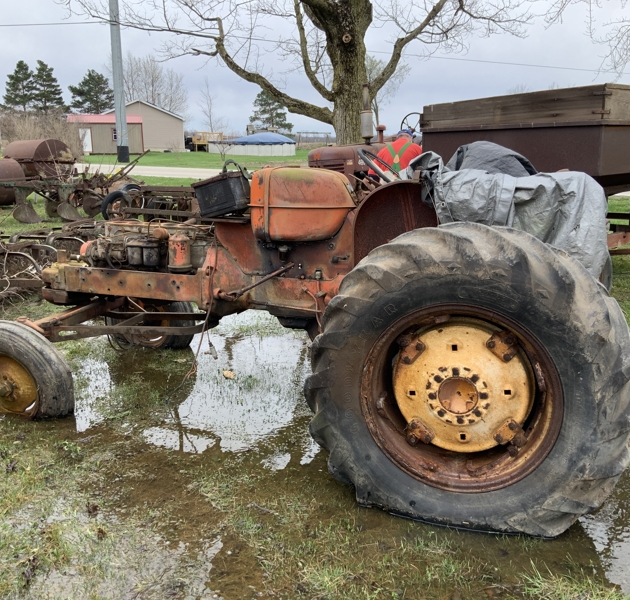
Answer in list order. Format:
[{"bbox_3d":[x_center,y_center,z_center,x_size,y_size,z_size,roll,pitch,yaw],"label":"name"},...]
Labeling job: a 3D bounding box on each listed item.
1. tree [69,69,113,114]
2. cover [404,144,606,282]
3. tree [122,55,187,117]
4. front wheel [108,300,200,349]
[{"bbox_3d":[-27.450,-23.263,82.868,6.000,9.700,6.000,-4,14,-17],"label":"tree"},{"bbox_3d":[0.923,-0.417,3.230,0.920,0.680,1.100,4,14,18],"label":"cover"},{"bbox_3d":[-23.002,-28.344,96.051,10.500,13.400,9.500,-3,14,-13],"label":"tree"},{"bbox_3d":[-1.250,0.116,5.085,0.710,0.670,0.180,4,14,18],"label":"front wheel"}]

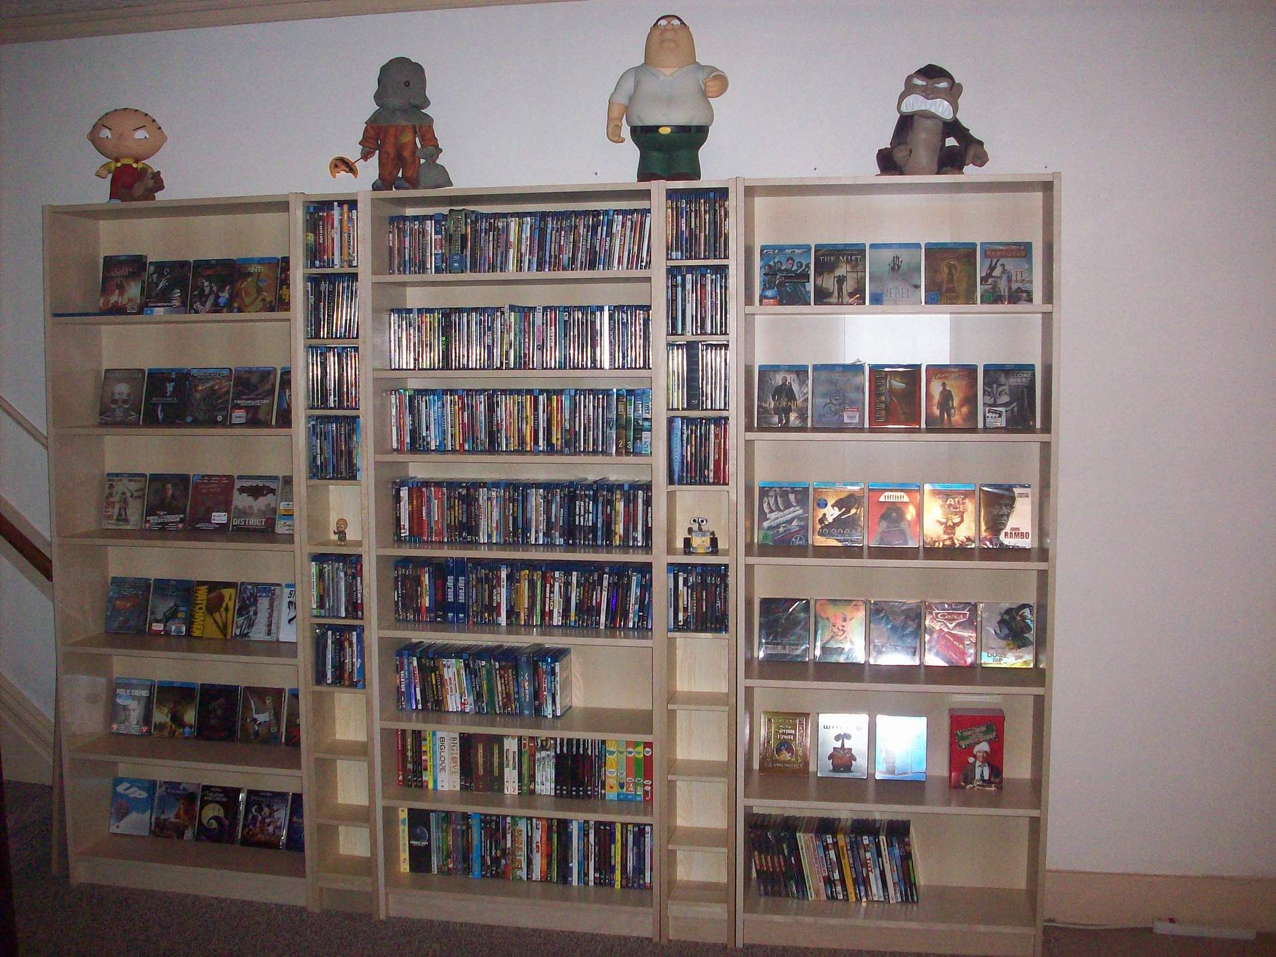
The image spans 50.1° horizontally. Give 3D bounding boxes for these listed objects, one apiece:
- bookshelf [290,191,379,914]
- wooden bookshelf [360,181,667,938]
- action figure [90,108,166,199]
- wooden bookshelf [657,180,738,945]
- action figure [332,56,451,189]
[{"bbox_3d":[-0.810,0.225,3.856,0.200,2.020,0.170,1,5,12],"label":"bookshelf"},{"bbox_3d":[-0.309,0.228,3.800,0.800,2.020,0.280,1,5,12],"label":"wooden bookshelf"},{"bbox_3d":[-1.482,-0.931,3.957,0.230,0.282,0.160,-1,5,-6],"label":"action figure"},{"bbox_3d":[0.170,0.239,3.646,0.200,2.020,0.170,1,5,12],"label":"wooden bookshelf"},{"bbox_3d":[-0.684,-0.978,3.781,0.310,0.376,0.170,1,5,14],"label":"action figure"}]

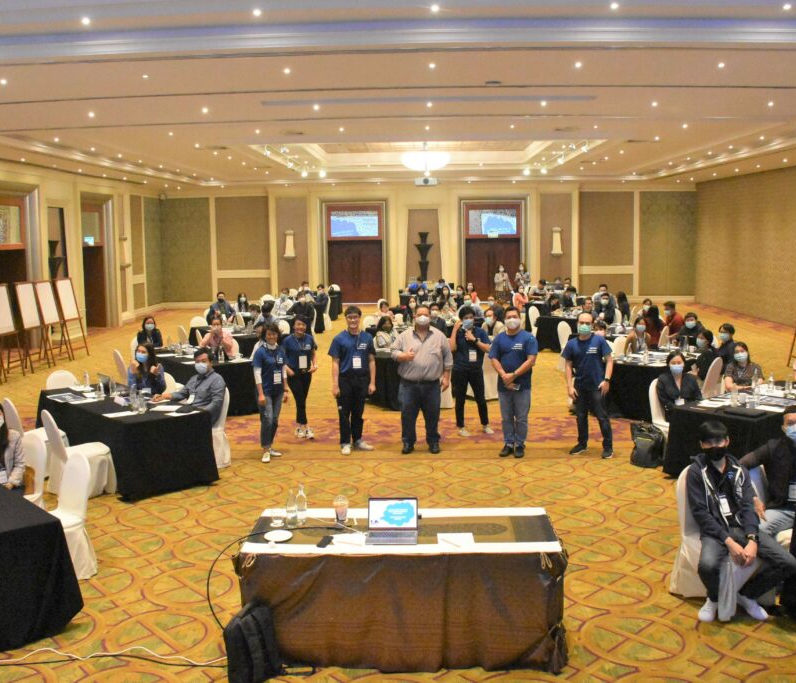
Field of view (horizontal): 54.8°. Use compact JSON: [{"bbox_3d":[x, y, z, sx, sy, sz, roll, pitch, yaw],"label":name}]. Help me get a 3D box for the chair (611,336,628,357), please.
[{"bbox_3d":[3.600,0.410,12.000,0.440,0.950,0.540,-7,10,-37],"label":"chair"}]

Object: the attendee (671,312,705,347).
[{"bbox_3d":[4.870,0.130,12.920,0.520,1.240,0.750,4,9,30],"label":"attendee"}]

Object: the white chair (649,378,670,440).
[{"bbox_3d":[3.150,0.890,8.600,0.550,0.950,0.450,6,10,41],"label":"white chair"}]

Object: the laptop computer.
[{"bbox_3d":[-0.033,1.092,4.671,0.305,0.205,0.270,0,8,2],"label":"laptop computer"}]

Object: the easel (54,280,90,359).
[{"bbox_3d":[-7.153,-0.488,16.575,0.640,1.730,0.690,0,8,6],"label":"easel"}]

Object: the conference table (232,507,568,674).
[{"bbox_3d":[0.037,1.538,4.852,1.880,0.750,0.740,0,8,3],"label":"conference table"}]

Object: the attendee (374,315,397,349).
[{"bbox_3d":[-0.130,0.218,12.663,0.520,1.240,0.750,-5,9,-27],"label":"attendee"}]

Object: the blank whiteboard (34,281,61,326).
[{"bbox_3d":[-7.166,-0.785,15.710,0.050,0.890,0.660,-11,7,5],"label":"blank whiteboard"}]

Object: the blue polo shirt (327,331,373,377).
[{"bbox_3d":[-0.553,0.141,8.944,0.500,0.540,0.270,0,8,-3],"label":"blue polo shirt"}]

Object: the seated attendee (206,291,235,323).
[{"bbox_3d":[-4.160,-0.524,18.221,0.600,1.300,0.780,-3,8,-14],"label":"seated attendee"}]

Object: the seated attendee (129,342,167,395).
[{"bbox_3d":[-3.380,0.620,10.330,0.500,1.220,0.750,4,9,30],"label":"seated attendee"}]

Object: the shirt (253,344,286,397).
[{"bbox_3d":[-1.479,0.341,8.839,0.390,0.617,0.250,-5,9,-26],"label":"shirt"}]

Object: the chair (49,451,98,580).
[{"bbox_3d":[-2.635,1.356,5.764,0.540,0.940,0.460,-8,11,-44],"label":"chair"}]

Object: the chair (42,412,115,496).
[{"bbox_3d":[-3.174,1.082,7.652,0.570,0.920,0.470,-9,11,-44],"label":"chair"}]

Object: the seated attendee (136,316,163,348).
[{"bbox_3d":[-4.195,0.184,13.230,0.500,1.230,0.720,-6,9,-31],"label":"seated attendee"}]

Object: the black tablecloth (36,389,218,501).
[{"bbox_3d":[-3.047,1.015,8.492,0.900,0.750,2.280,-8,11,-44],"label":"black tablecloth"}]

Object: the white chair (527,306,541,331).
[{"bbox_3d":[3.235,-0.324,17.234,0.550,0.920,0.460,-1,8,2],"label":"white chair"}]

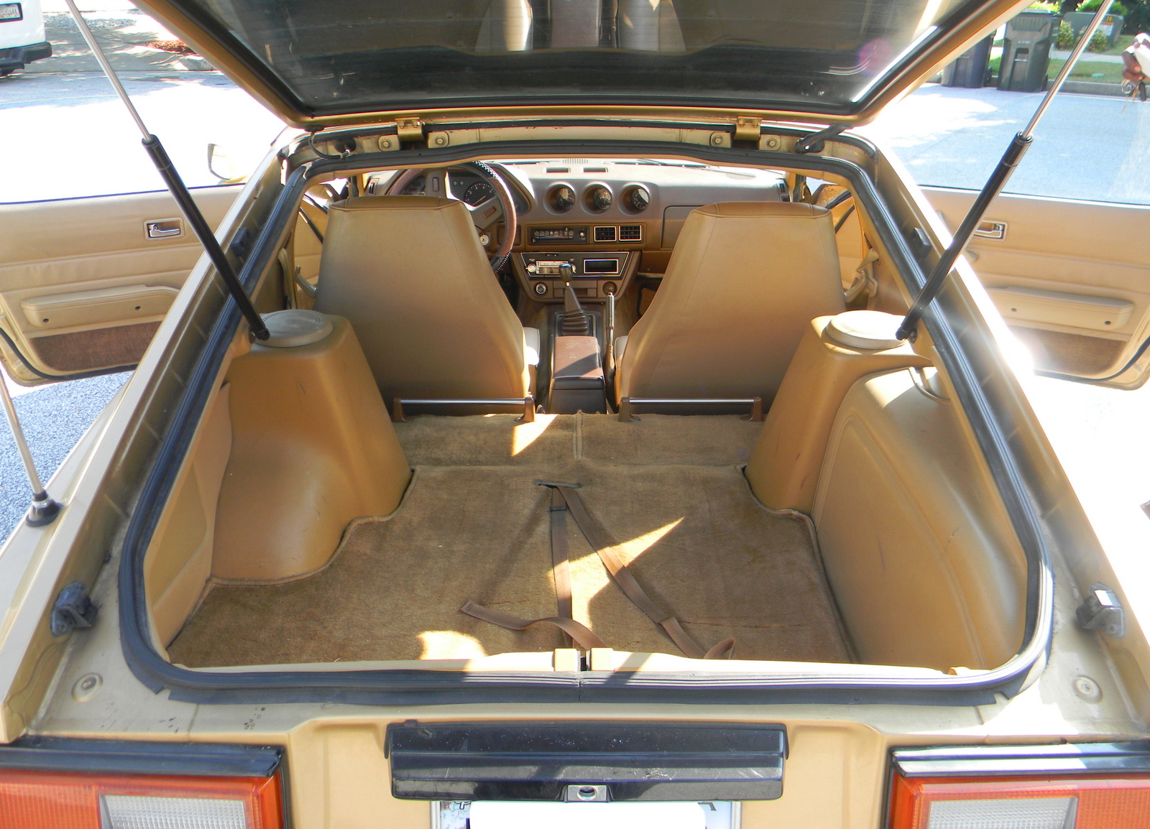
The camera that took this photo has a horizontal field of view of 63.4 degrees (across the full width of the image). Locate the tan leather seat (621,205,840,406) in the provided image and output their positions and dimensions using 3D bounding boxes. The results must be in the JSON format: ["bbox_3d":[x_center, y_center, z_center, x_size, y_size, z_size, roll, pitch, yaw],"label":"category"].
[{"bbox_3d":[0.375,-0.258,2.494,0.530,0.790,0.790,0,25,0],"label":"tan leather seat"}]

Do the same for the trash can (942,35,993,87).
[{"bbox_3d":[6.120,-5.653,14.301,0.660,1.100,0.750,15,29,30],"label":"trash can"}]

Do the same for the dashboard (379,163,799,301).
[{"bbox_3d":[0.010,-0.648,3.152,1.360,0.420,0.500,0,25,0],"label":"dashboard"}]

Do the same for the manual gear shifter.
[{"bbox_3d":[0.005,-0.337,2.734,0.090,0.205,0.130,0,25,0],"label":"manual gear shifter"}]

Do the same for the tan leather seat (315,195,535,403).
[{"bbox_3d":[-0.368,-0.275,2.531,0.530,0.790,0.790,0,25,0],"label":"tan leather seat"}]

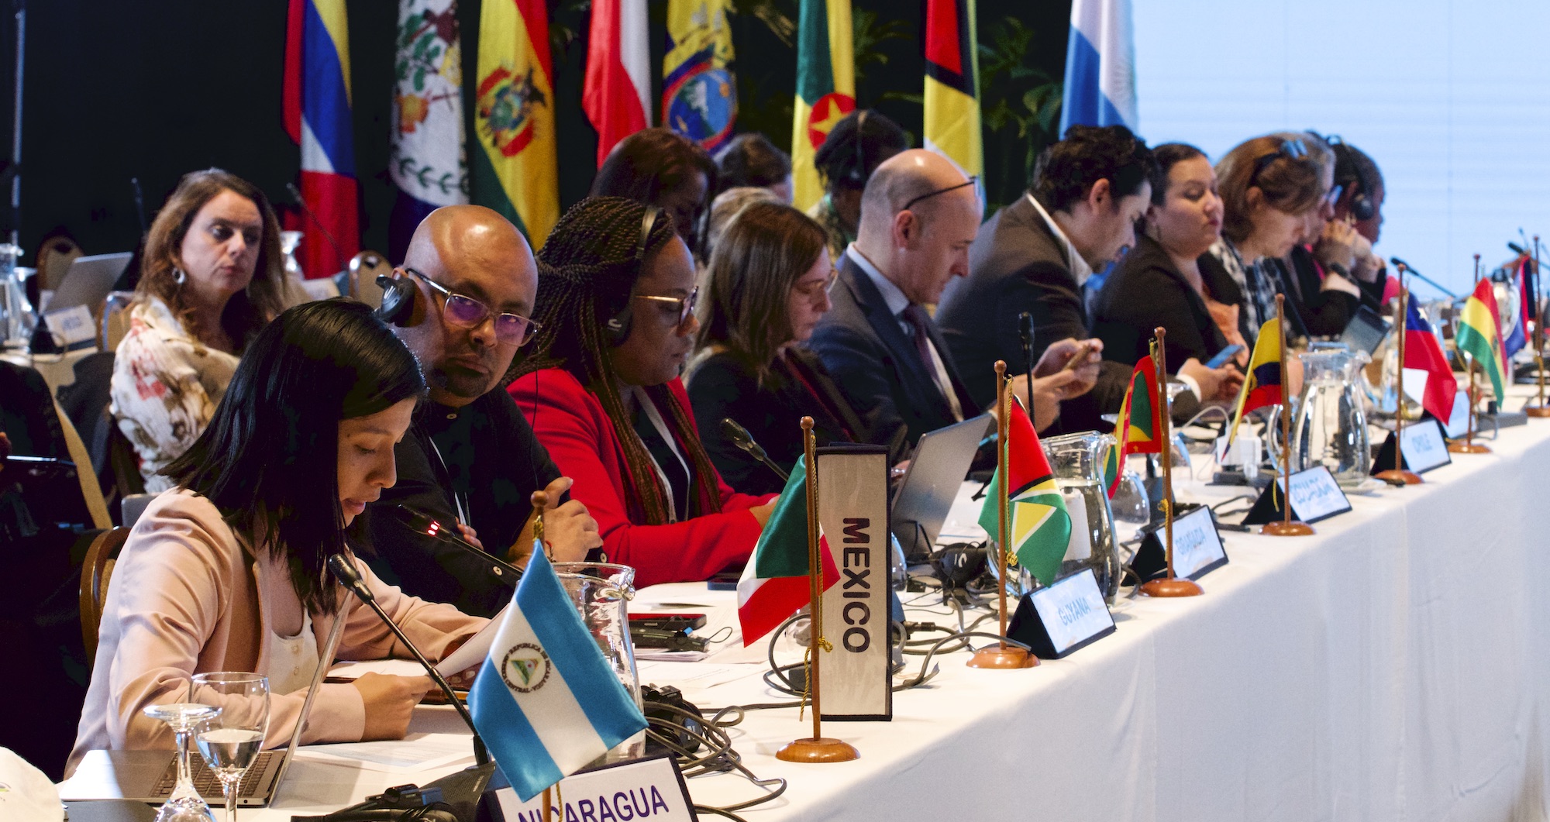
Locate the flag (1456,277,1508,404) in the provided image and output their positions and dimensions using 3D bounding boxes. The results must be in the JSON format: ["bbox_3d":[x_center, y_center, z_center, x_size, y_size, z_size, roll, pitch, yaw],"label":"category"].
[{"bbox_3d":[1.311,-0.130,9.580,0.096,0.235,0.070,-1,4,0],"label":"flag"}]

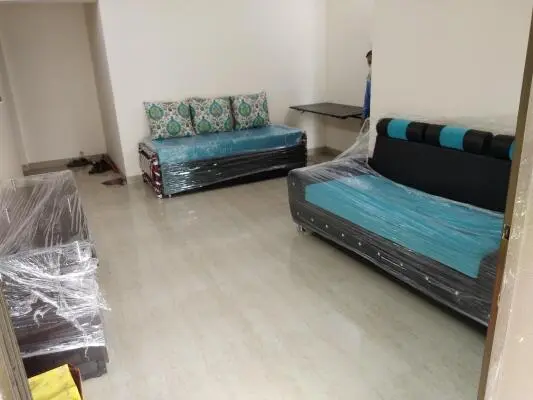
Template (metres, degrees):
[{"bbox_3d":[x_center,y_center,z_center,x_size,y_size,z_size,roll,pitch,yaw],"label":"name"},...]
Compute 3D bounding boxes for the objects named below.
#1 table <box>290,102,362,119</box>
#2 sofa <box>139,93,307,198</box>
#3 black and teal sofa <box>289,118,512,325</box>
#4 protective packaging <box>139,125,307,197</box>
[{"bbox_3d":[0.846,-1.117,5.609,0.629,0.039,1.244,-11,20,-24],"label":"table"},{"bbox_3d":[-0.503,-0.708,5.191,1.787,0.915,0.829,-11,20,-24],"label":"sofa"},{"bbox_3d":[1.056,0.007,3.004,0.929,0.837,1.859,-13,21,-28],"label":"black and teal sofa"},{"bbox_3d":[-0.491,-0.510,5.252,1.787,0.500,0.815,-11,20,-24],"label":"protective packaging"}]

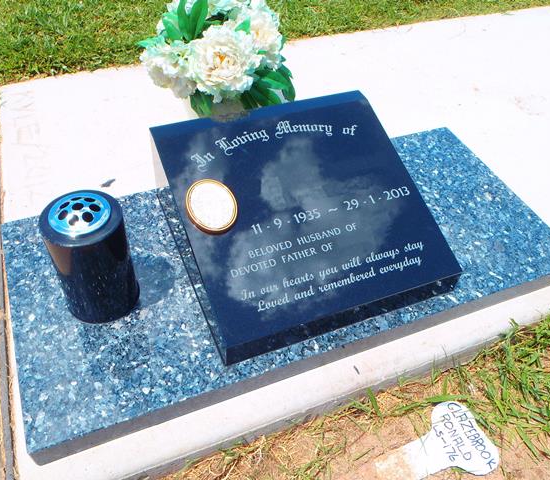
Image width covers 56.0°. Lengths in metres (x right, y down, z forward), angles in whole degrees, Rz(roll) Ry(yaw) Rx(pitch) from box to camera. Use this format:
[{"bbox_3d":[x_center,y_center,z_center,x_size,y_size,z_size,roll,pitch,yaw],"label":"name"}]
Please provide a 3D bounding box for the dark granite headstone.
[{"bbox_3d":[0.051,-0.059,0.972,0.451,0.158,0.432,-15,51,-18],"label":"dark granite headstone"}]

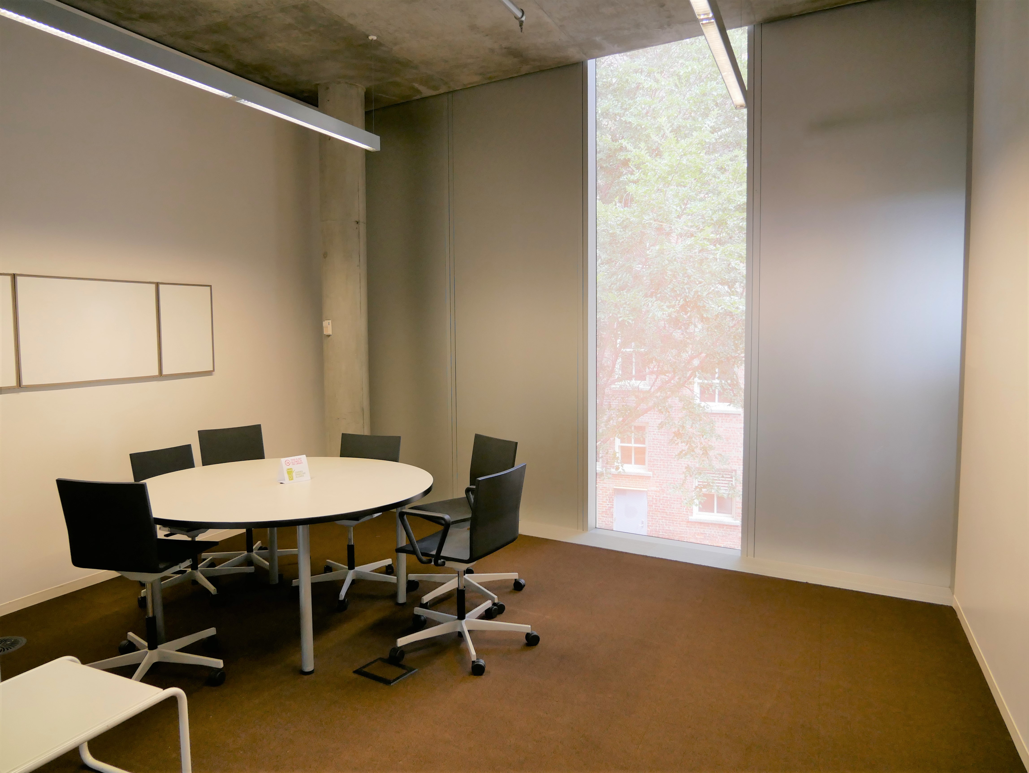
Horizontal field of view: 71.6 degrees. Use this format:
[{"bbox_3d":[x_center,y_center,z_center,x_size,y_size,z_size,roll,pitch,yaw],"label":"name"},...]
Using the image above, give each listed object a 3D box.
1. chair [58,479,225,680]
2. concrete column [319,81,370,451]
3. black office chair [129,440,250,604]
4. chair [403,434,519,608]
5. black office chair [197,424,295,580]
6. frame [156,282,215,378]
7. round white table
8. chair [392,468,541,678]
[{"bbox_3d":[-1.561,0.819,3.106,0.657,0.938,0.682,1,5,11],"label":"chair"},{"bbox_3d":[-1.326,-0.596,5.600,0.370,3.350,0.370,2,5,24],"label":"concrete column"},{"bbox_3d":[-1.883,0.790,4.124,0.682,0.829,0.658,2,5,27],"label":"black office chair"},{"bbox_3d":[-0.280,0.761,4.013,0.682,0.899,0.655,-4,6,-38],"label":"chair"},{"bbox_3d":[-1.642,0.727,4.446,0.682,0.901,0.658,-4,6,-43],"label":"black office chair"},{"bbox_3d":[-2.211,-0.387,4.834,0.025,0.606,0.437,2,5,24],"label":"frame"},{"bbox_3d":[-1.189,0.867,3.722,1.512,0.740,1.512,0,5,0],"label":"round white table"},{"bbox_3d":[-0.264,0.814,3.450,0.672,0.886,0.676,3,6,32],"label":"chair"}]

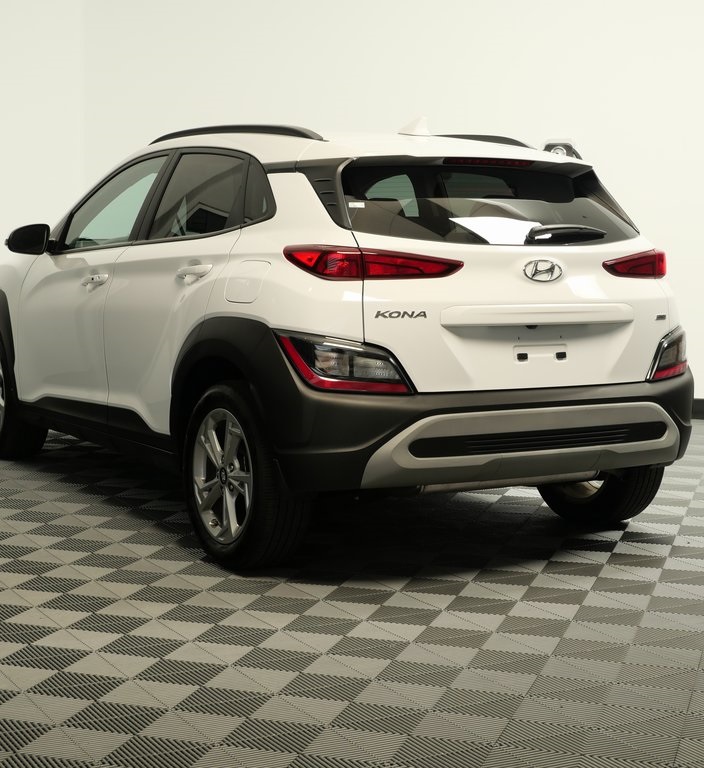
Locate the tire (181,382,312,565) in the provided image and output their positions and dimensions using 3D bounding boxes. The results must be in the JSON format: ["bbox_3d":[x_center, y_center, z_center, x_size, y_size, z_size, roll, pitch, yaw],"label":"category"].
[{"bbox_3d":[-0.376,0.311,4.746,0.225,0.665,0.665,-3,7,-32],"label":"tire"}]

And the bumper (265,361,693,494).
[{"bbox_3d":[0.568,0.127,4.701,1.770,0.410,0.400,-3,7,-32],"label":"bumper"}]

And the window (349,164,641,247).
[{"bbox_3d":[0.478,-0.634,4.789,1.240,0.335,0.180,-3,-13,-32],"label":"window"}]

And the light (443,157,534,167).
[{"bbox_3d":[0.479,-0.781,4.778,0.410,0.035,0.050,-3,7,-32],"label":"light"}]

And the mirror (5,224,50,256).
[{"bbox_3d":[-1.411,-0.639,5.976,0.215,0.145,0.150,-3,7,-32],"label":"mirror"}]

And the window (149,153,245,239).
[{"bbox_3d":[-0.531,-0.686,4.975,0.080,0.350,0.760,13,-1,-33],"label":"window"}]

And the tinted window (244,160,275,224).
[{"bbox_3d":[-0.329,-0.665,4.671,0.075,0.250,0.350,13,-1,-33],"label":"tinted window"}]

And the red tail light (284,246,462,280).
[{"bbox_3d":[0.076,-0.388,4.407,0.571,0.110,0.159,0,6,-14],"label":"red tail light"}]

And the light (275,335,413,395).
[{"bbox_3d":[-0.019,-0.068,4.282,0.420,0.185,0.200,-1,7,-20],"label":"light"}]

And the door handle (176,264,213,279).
[{"bbox_3d":[-0.569,-0.405,4.911,0.050,0.047,0.250,-3,7,-32],"label":"door handle"}]

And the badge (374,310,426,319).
[{"bbox_3d":[0.157,-0.220,4.319,0.168,0.026,0.012,0,6,-13],"label":"badge"}]

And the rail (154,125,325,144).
[{"bbox_3d":[-0.481,-0.949,5.271,0.080,0.090,1.420,-3,7,-32],"label":"rail"}]

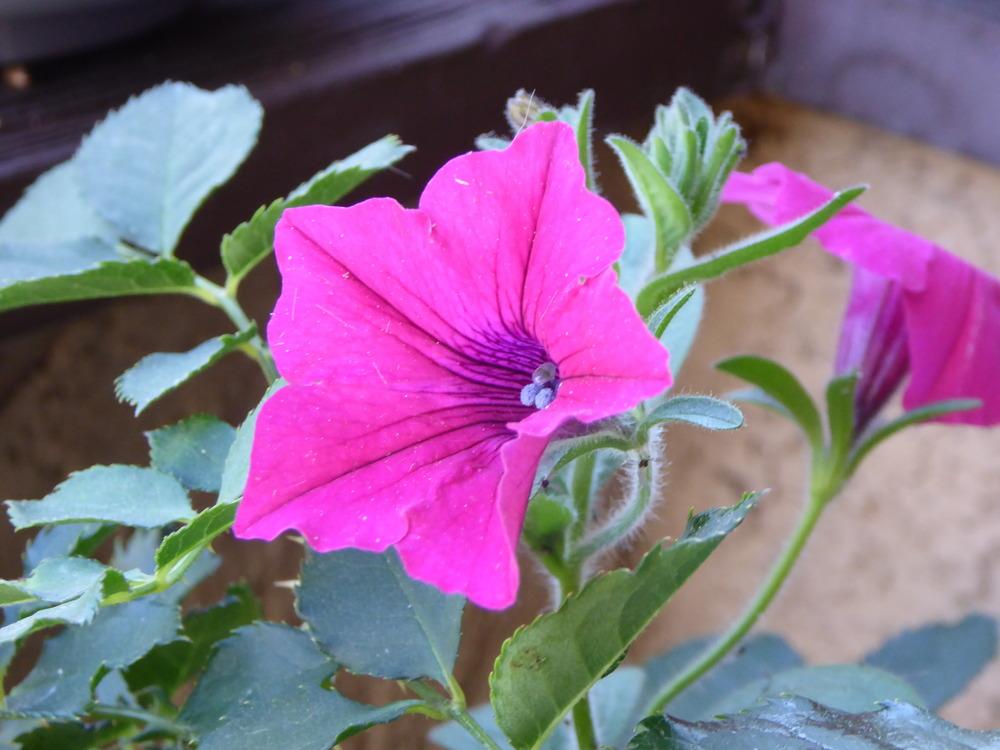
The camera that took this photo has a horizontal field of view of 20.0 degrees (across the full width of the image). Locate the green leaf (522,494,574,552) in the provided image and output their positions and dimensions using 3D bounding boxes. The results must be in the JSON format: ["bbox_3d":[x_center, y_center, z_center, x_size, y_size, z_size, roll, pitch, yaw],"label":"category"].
[{"bbox_3d":[0.007,0.024,0.450,0.008,0.007,0.008,-17,-23,27],"label":"green leaf"}]

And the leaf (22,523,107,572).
[{"bbox_3d":[-0.073,0.029,0.475,0.015,0.004,0.011,-28,48,-15],"label":"leaf"}]

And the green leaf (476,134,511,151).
[{"bbox_3d":[-0.001,-0.038,0.465,0.008,0.003,0.005,13,14,-19],"label":"green leaf"}]

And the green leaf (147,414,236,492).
[{"bbox_3d":[-0.050,0.013,0.462,0.015,0.012,0.003,15,-22,6],"label":"green leaf"}]

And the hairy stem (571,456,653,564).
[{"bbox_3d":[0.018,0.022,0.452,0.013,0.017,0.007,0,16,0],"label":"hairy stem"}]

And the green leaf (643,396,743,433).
[{"bbox_3d":[0.030,0.006,0.447,0.016,0.004,0.005,3,37,9],"label":"green leaf"}]

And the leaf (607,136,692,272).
[{"bbox_3d":[0.024,-0.027,0.450,0.007,0.022,0.009,-26,-8,41],"label":"leaf"}]

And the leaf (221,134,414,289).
[{"bbox_3d":[-0.030,-0.027,0.460,0.034,0.007,0.017,-37,15,-12],"label":"leaf"}]

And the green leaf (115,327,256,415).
[{"bbox_3d":[-0.050,-0.001,0.452,0.024,0.005,0.011,-35,27,-12],"label":"green leaf"}]

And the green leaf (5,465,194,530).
[{"bbox_3d":[-0.063,0.019,0.445,0.029,0.005,0.017,-2,29,-12],"label":"green leaf"}]

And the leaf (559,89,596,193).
[{"bbox_3d":[0.013,-0.038,0.462,0.005,0.017,0.006,0,-6,-27],"label":"leaf"}]

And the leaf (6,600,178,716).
[{"bbox_3d":[-0.069,0.047,0.475,0.031,0.005,0.018,-31,38,-12],"label":"leaf"}]

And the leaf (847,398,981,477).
[{"bbox_3d":[0.070,0.011,0.476,0.025,0.007,0.006,-29,6,0],"label":"leaf"}]

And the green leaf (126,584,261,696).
[{"bbox_3d":[-0.052,0.045,0.482,0.025,0.014,0.005,-35,48,-6],"label":"green leaf"}]

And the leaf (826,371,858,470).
[{"bbox_3d":[0.058,0.008,0.478,0.005,0.017,0.004,13,6,12],"label":"leaf"}]

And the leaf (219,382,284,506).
[{"bbox_3d":[-0.037,0.011,0.455,0.014,0.023,0.004,14,-20,44],"label":"leaf"}]

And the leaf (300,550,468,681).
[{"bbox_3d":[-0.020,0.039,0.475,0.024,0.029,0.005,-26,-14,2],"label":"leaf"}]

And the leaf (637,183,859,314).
[{"bbox_3d":[0.040,-0.019,0.450,0.040,0.007,0.010,-27,-18,-3],"label":"leaf"}]

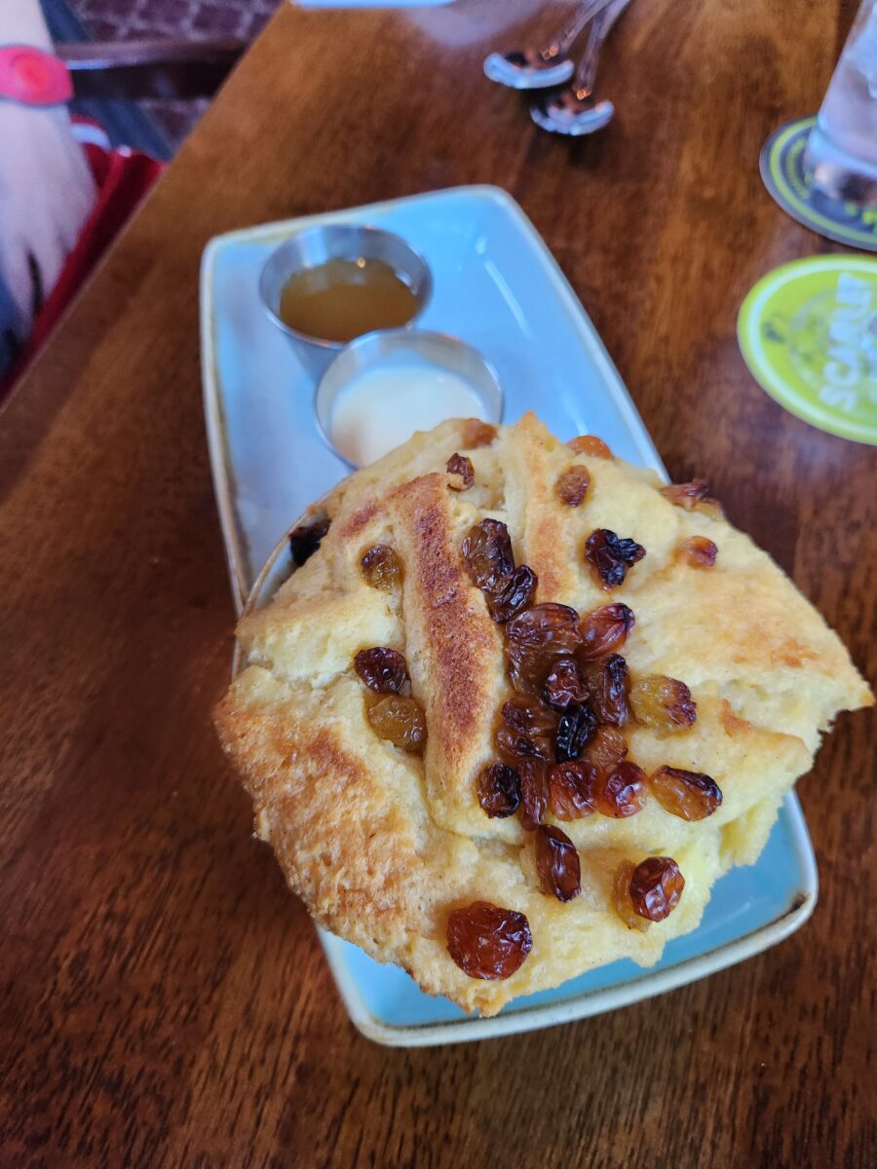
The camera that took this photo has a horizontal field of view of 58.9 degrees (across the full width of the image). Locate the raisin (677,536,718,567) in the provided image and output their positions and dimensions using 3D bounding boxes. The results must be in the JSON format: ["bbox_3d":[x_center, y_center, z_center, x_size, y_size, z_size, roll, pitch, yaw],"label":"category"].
[{"bbox_3d":[0.062,-0.008,0.186,0.010,0.007,0.008,6,64,2],"label":"raisin"}]

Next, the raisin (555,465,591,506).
[{"bbox_3d":[0.032,-0.024,0.184,0.008,0.007,0.011,12,64,7],"label":"raisin"}]

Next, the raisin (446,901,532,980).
[{"bbox_3d":[0.010,0.069,0.151,0.016,0.008,0.013,15,65,6],"label":"raisin"}]

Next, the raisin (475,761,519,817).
[{"bbox_3d":[0.012,0.040,0.150,0.008,0.008,0.011,8,63,5],"label":"raisin"}]

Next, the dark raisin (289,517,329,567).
[{"bbox_3d":[-0.032,-0.011,0.198,0.010,0.008,0.015,28,67,12],"label":"dark raisin"}]

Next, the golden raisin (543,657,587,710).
[{"bbox_3d":[0.026,0.021,0.163,0.008,0.007,0.012,24,67,11],"label":"golden raisin"}]

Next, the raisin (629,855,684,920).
[{"bbox_3d":[0.041,0.057,0.145,0.010,0.009,0.013,18,64,10],"label":"raisin"}]

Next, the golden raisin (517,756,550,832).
[{"bbox_3d":[0.019,0.042,0.156,0.007,0.006,0.014,-2,65,-1],"label":"golden raisin"}]

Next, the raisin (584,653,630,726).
[{"bbox_3d":[0.035,0.022,0.162,0.009,0.007,0.015,0,64,-1],"label":"raisin"}]

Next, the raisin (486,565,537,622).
[{"bbox_3d":[0.017,0.002,0.175,0.008,0.006,0.015,25,66,11],"label":"raisin"}]

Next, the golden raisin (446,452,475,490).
[{"bbox_3d":[0.005,-0.028,0.190,0.007,0.006,0.009,-20,64,-9],"label":"golden raisin"}]

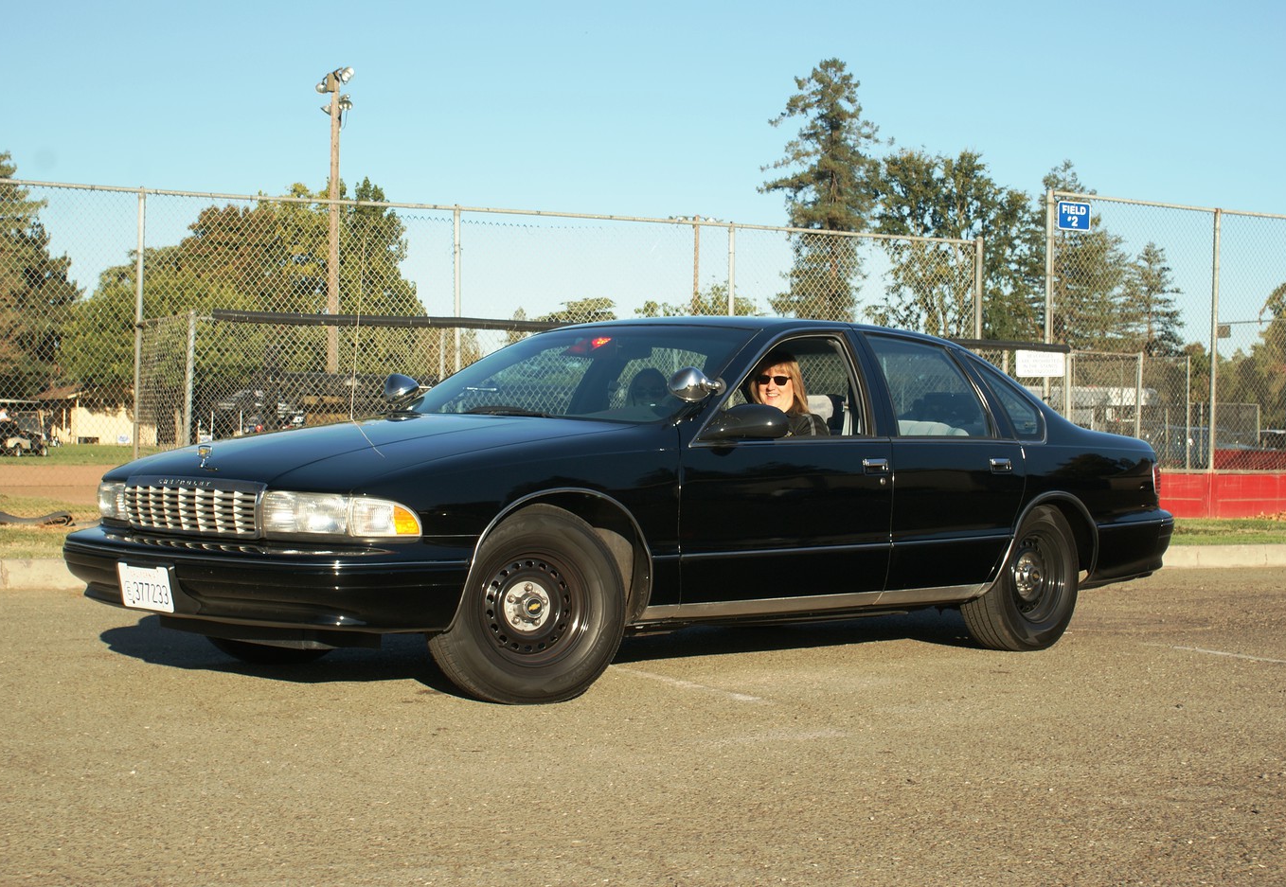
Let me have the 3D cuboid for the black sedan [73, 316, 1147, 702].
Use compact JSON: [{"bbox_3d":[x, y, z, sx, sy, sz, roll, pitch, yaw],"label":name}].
[{"bbox_3d":[0.230,0.178,8.280,2.000,1.415,5.430,1,1,44],"label":"black sedan"}]

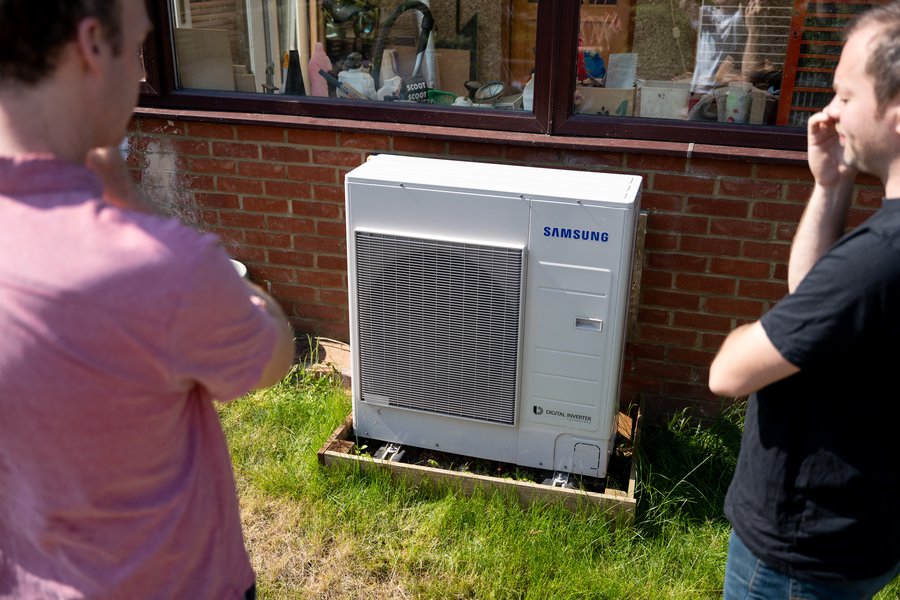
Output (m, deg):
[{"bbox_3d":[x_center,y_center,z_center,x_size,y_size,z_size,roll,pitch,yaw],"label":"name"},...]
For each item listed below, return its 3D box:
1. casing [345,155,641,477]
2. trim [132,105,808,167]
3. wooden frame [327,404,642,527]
[{"bbox_3d":[0.145,0.047,3.028,0.940,0.998,0.330,7,24,14],"label":"casing"},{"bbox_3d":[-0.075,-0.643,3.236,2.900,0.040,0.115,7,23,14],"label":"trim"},{"bbox_3d":[0.152,0.540,3.236,1.120,0.100,0.670,6,23,12],"label":"wooden frame"}]

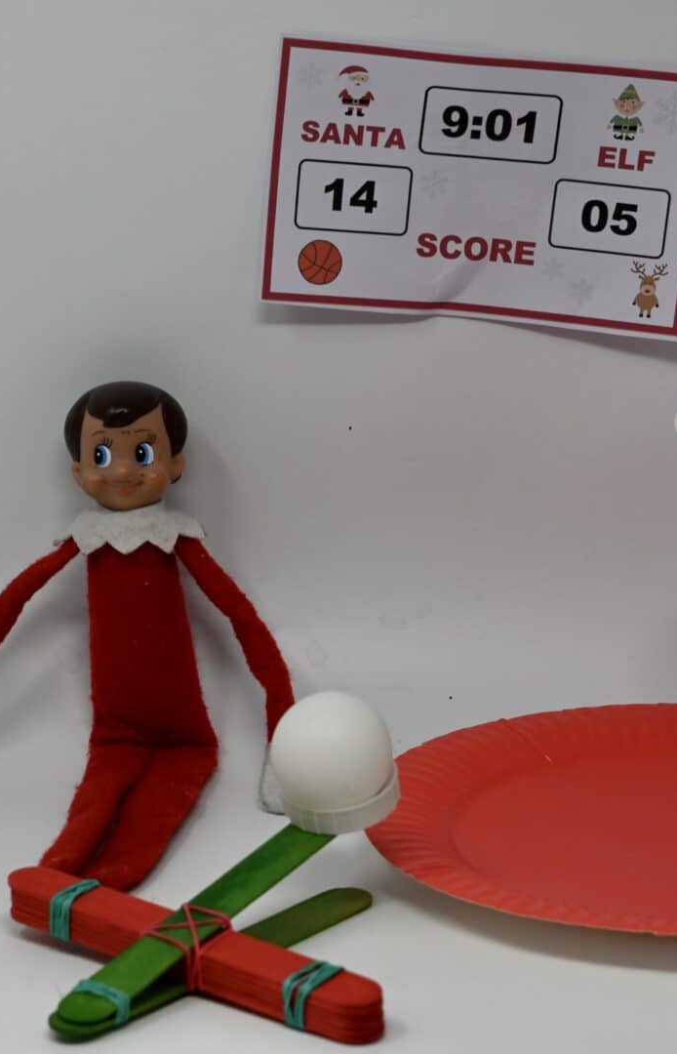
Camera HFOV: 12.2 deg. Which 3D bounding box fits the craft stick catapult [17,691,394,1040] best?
[{"bbox_3d":[-0.037,0.102,1.009,0.147,0.075,0.158,11,18,36],"label":"craft stick catapult"}]

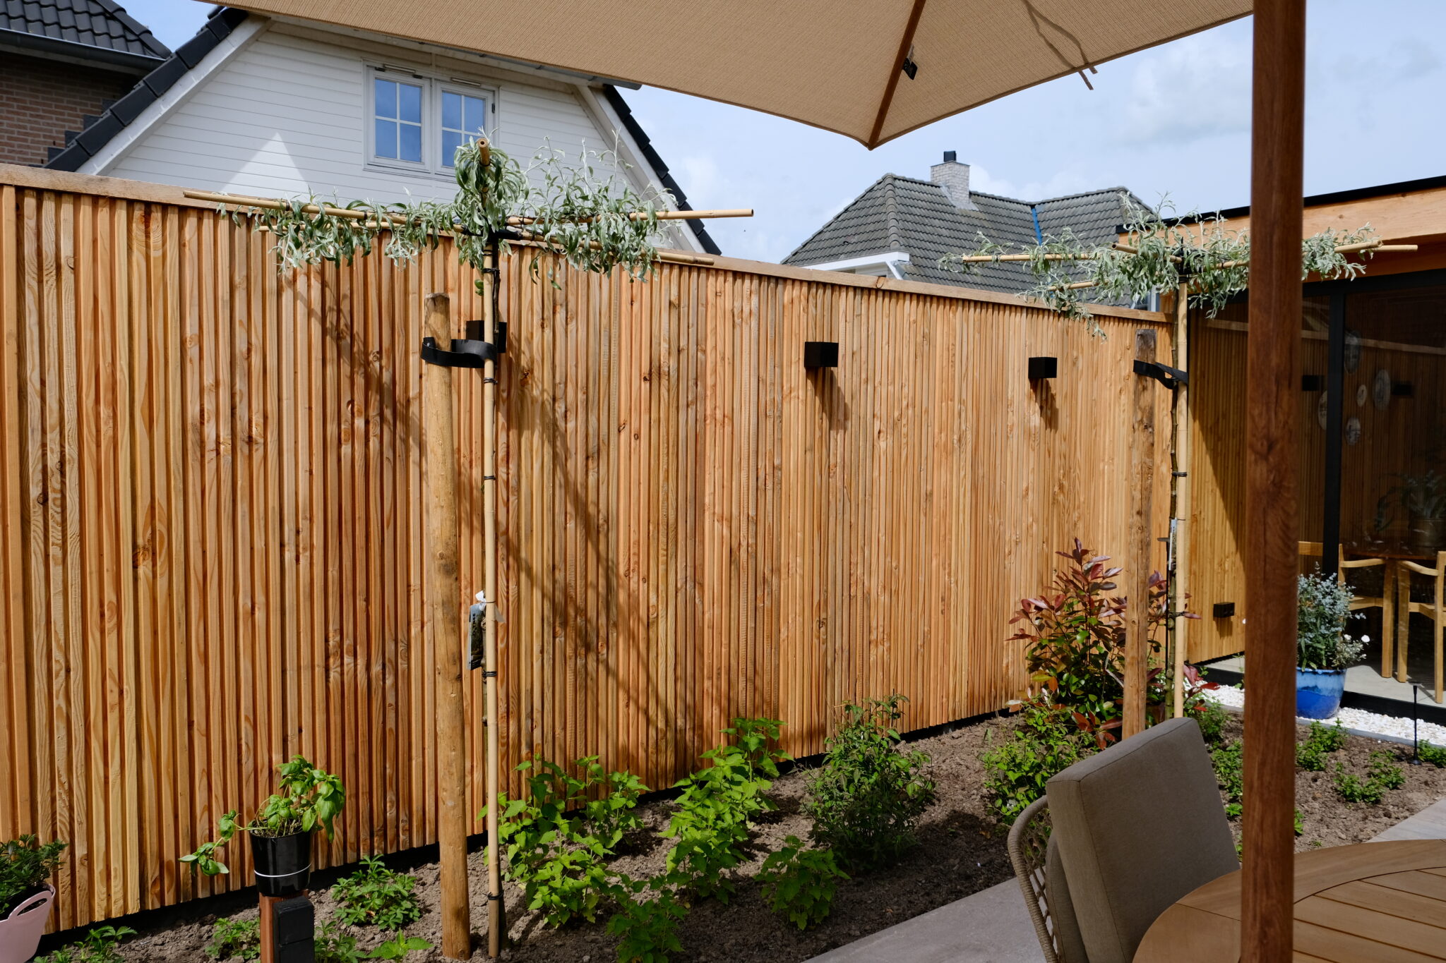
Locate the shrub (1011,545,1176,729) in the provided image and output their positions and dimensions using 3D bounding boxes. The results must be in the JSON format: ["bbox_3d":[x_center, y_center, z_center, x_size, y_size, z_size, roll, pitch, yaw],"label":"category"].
[{"bbox_3d":[1.695,0.752,4.972,0.760,0.949,0.720,-2,4,-37],"label":"shrub"}]

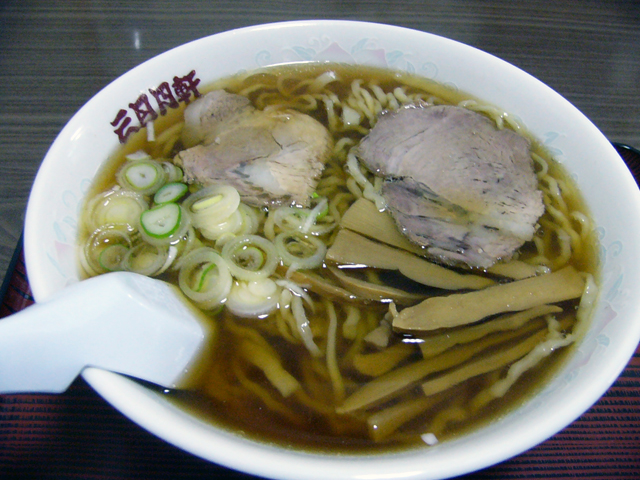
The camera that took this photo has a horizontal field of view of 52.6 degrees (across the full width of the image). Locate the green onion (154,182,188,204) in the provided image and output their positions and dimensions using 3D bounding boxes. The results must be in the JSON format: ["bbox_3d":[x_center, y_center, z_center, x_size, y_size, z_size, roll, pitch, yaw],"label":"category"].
[{"bbox_3d":[-0.055,-0.017,0.238,0.012,0.003,0.009,-20,44,-5],"label":"green onion"}]

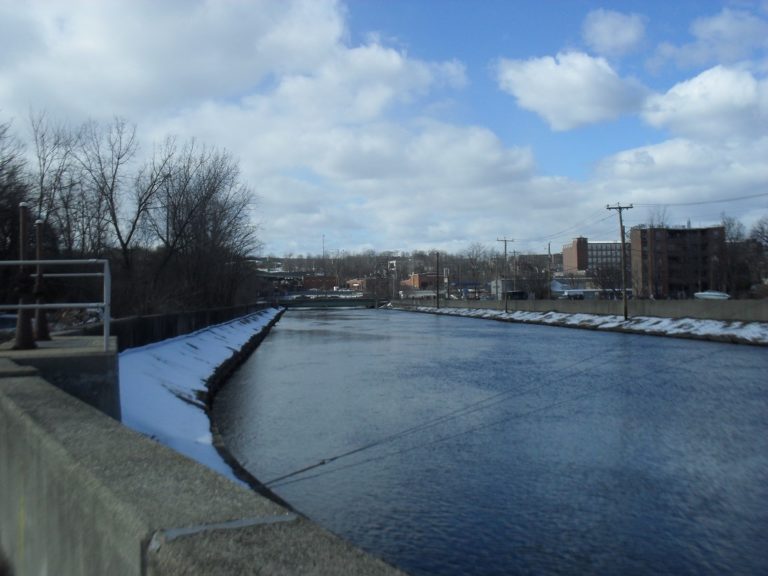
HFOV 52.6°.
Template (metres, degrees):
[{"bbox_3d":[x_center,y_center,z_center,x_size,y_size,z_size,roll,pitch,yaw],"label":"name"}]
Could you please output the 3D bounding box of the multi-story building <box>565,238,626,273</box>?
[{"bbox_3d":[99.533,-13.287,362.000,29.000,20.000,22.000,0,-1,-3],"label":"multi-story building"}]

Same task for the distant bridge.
[{"bbox_3d":[-15.785,4.506,238.000,33.000,3.100,9.000,0,-1,-7],"label":"distant bridge"}]

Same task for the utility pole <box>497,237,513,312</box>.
[{"bbox_3d":[17.735,-1.938,114.000,2.450,11.100,0.350,-1,-1,-7],"label":"utility pole"}]

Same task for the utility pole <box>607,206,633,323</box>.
[{"bbox_3d":[22.115,-2.457,72.000,2.450,10.900,0.350,-3,-1,-7],"label":"utility pole"}]

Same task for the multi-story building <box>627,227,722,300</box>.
[{"bbox_3d":[60.355,-4.651,160.500,15.800,14.600,14.500,-1,-1,10],"label":"multi-story building"}]

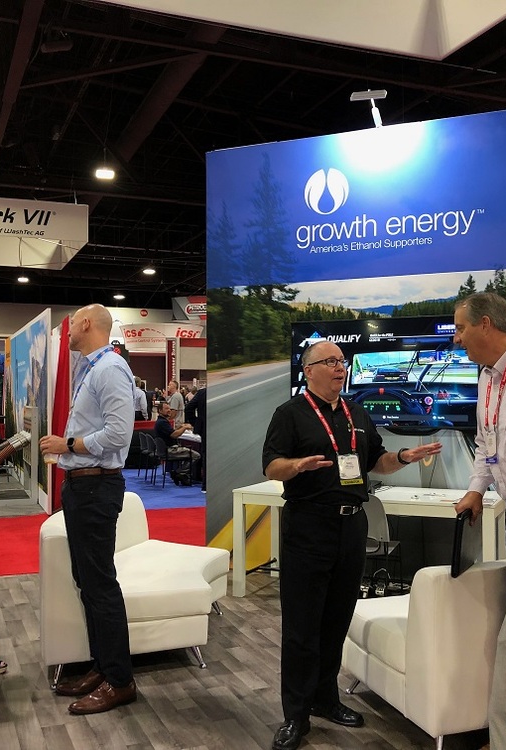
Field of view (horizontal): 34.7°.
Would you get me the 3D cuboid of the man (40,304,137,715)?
[{"bbox_3d":[-0.812,0.631,3.984,0.480,1.890,0.520,0,-1,-12],"label":"man"}]

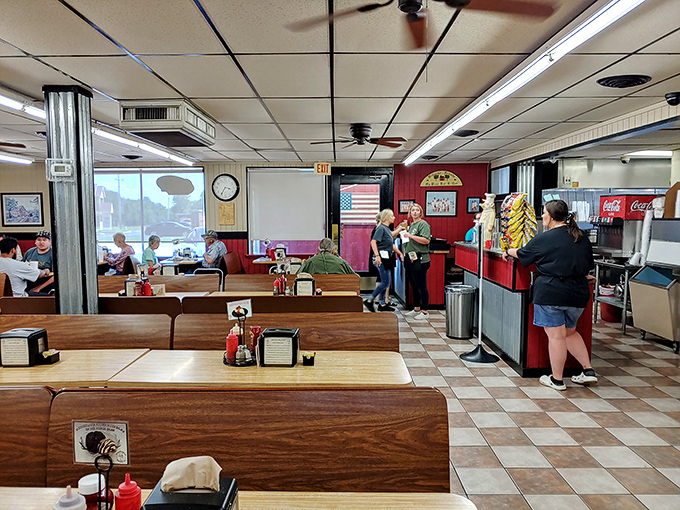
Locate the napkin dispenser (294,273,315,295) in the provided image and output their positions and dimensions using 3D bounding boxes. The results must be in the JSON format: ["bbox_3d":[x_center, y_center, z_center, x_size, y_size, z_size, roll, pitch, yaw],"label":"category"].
[{"bbox_3d":[-0.332,0.288,4.672,0.195,0.180,0.160,0,5,0],"label":"napkin dispenser"}]

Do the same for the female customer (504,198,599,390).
[{"bbox_3d":[1.850,0.331,4.405,0.580,1.665,0.660,5,7,44],"label":"female customer"}]

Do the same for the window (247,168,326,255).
[{"bbox_3d":[-1.010,-0.837,9.212,1.500,1.630,0.080,0,5,0],"label":"window"}]

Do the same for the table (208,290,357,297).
[{"bbox_3d":[-0.557,0.768,4.603,1.460,0.755,0.580,0,5,0],"label":"table"}]

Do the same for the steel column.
[{"bbox_3d":[-2.090,-0.040,3.911,0.260,2.485,0.250,0,5,0],"label":"steel column"}]

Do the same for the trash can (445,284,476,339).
[{"bbox_3d":[1.558,0.731,6.359,0.377,0.643,0.377,0,5,0],"label":"trash can"}]

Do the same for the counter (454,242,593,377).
[{"bbox_3d":[2.003,0.518,5.822,0.775,1.147,2.387,0,5,0],"label":"counter"}]

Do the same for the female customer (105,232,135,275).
[{"bbox_3d":[-3.741,0.253,8.394,0.612,1.265,0.459,0,5,0],"label":"female customer"}]

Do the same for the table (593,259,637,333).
[{"bbox_3d":[3.880,0.541,6.501,0.660,0.880,0.700,0,5,0],"label":"table"}]

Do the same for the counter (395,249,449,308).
[{"bbox_3d":[1.439,0.342,8.712,0.694,1.030,1.326,0,5,0],"label":"counter"}]

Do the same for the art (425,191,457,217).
[{"bbox_3d":[1.900,-0.954,9.172,0.600,0.500,0.030,0,5,0],"label":"art"}]

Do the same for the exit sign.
[{"bbox_3d":[-0.316,-1.606,9.181,0.308,0.219,0.061,0,5,0],"label":"exit sign"}]

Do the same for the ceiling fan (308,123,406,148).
[{"bbox_3d":[0.220,-1.294,5.328,1.080,0.250,1.080,0,5,0],"label":"ceiling fan"}]

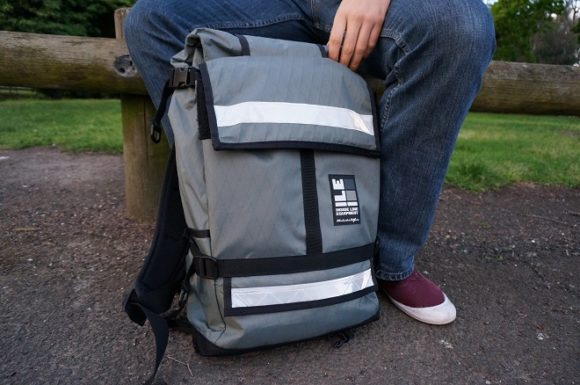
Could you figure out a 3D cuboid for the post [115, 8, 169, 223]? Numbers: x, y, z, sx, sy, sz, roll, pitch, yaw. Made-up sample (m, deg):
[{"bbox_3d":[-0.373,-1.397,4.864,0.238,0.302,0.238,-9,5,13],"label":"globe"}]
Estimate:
[{"bbox_3d":[-0.420,-0.215,1.143,0.145,0.600,0.145,4,16,3],"label":"post"}]

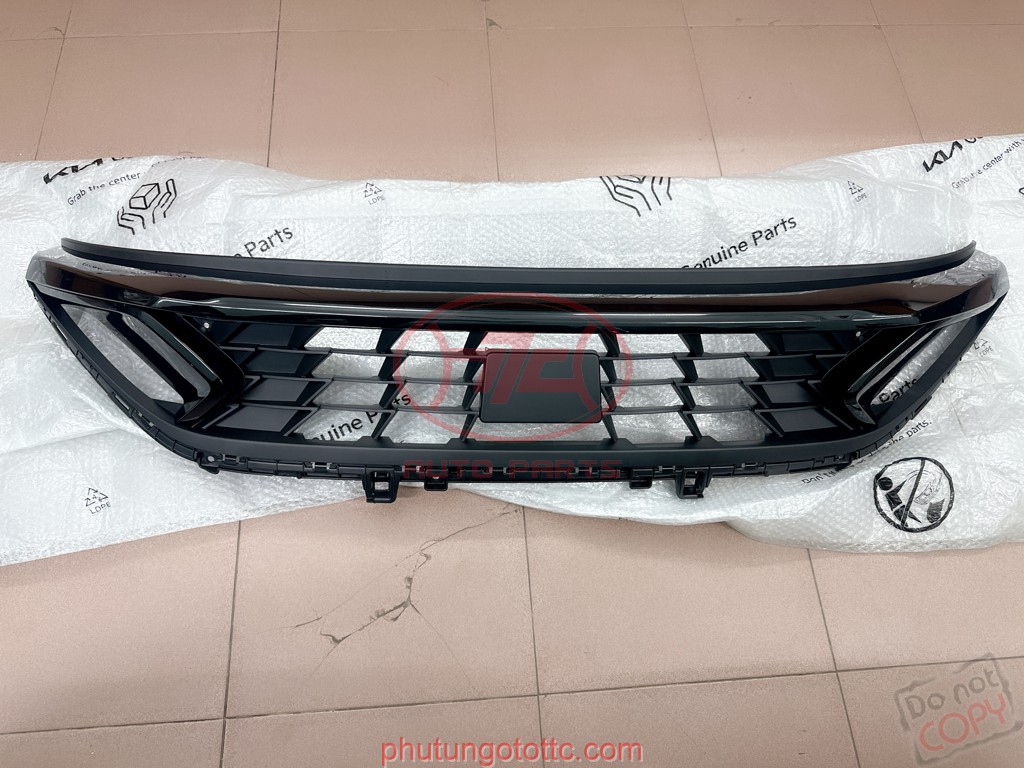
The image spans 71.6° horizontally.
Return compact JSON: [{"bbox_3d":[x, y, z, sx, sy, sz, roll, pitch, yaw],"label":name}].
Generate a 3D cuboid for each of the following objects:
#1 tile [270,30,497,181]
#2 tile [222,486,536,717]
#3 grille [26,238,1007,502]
[{"bbox_3d":[-0.234,-0.501,1.308,0.400,0.010,0.400,-3,67,-4],"label":"tile"},{"bbox_3d":[-0.178,0.233,0.993,0.400,0.010,0.400,-3,67,-4],"label":"tile"},{"bbox_3d":[0.033,-0.063,0.978,1.550,0.220,0.445,0,67,-2],"label":"grille"}]

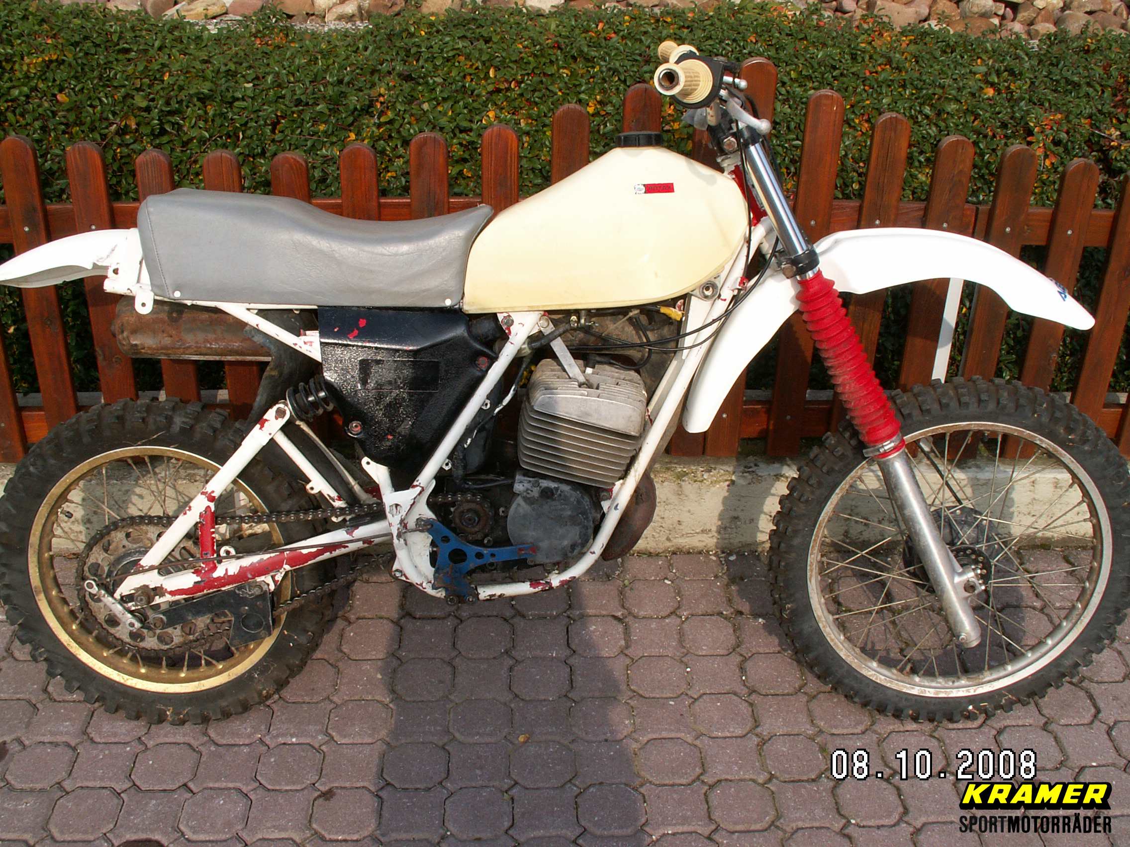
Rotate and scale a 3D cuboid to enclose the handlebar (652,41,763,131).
[{"bbox_3d":[0.208,-0.549,1.853,0.150,0.132,0.820,1,17,4],"label":"handlebar"}]

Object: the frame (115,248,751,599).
[{"bbox_3d":[-0.232,-0.024,2.006,1.110,0.650,0.260,0,17,-1],"label":"frame"}]

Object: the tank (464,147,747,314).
[{"bbox_3d":[0.066,-0.332,1.917,0.475,0.265,0.290,0,17,-1],"label":"tank"}]

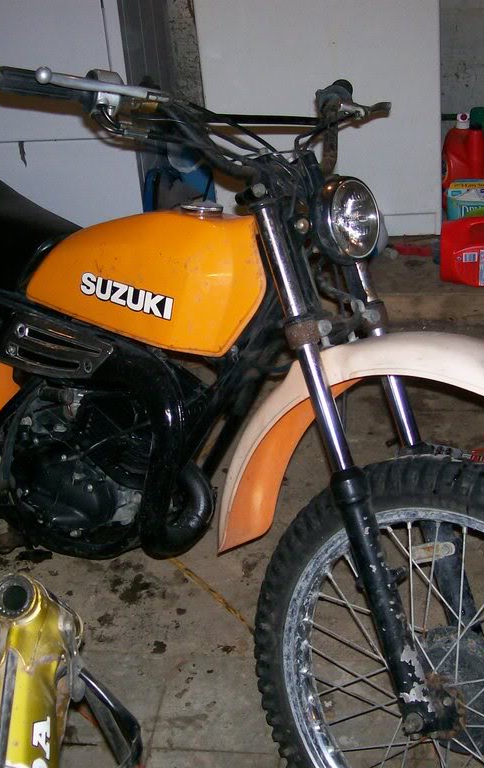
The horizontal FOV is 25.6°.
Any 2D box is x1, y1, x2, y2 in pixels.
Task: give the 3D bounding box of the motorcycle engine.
[{"bbox_3d":[-0.264,0.144,1.941,0.330,0.300,0.250,22,22,36],"label":"motorcycle engine"}]

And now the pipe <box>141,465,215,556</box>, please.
[{"bbox_3d":[-0.115,0.213,1.733,0.120,0.135,0.095,22,22,36],"label":"pipe"}]

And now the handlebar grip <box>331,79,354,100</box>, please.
[{"bbox_3d":[0.178,-0.544,1.960,0.036,0.036,0.120,6,14,22],"label":"handlebar grip"}]

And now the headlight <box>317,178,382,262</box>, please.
[{"bbox_3d":[0.137,-0.234,1.561,0.090,0.125,0.125,3,9,37],"label":"headlight"}]

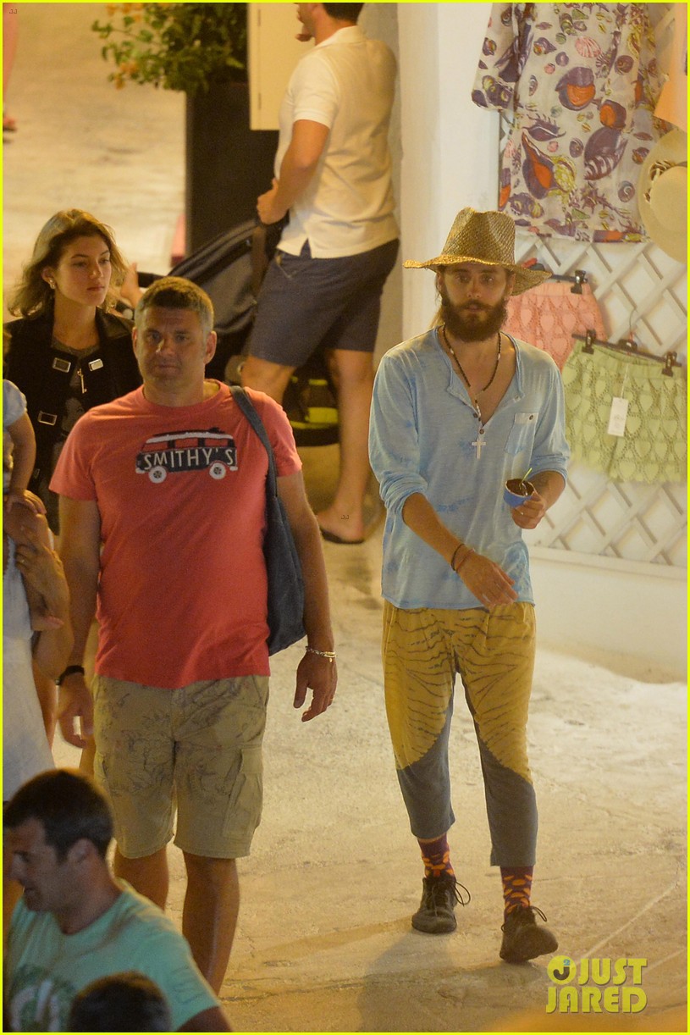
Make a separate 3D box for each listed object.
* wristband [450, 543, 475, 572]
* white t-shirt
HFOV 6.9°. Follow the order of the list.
[{"bbox_3d":[0.272,0.095,13.262,0.030,0.058,0.066,34,75,26],"label":"wristband"},{"bbox_3d":[-0.023,-1.147,17.597,0.310,0.680,0.480,6,16,21],"label":"white t-shirt"}]

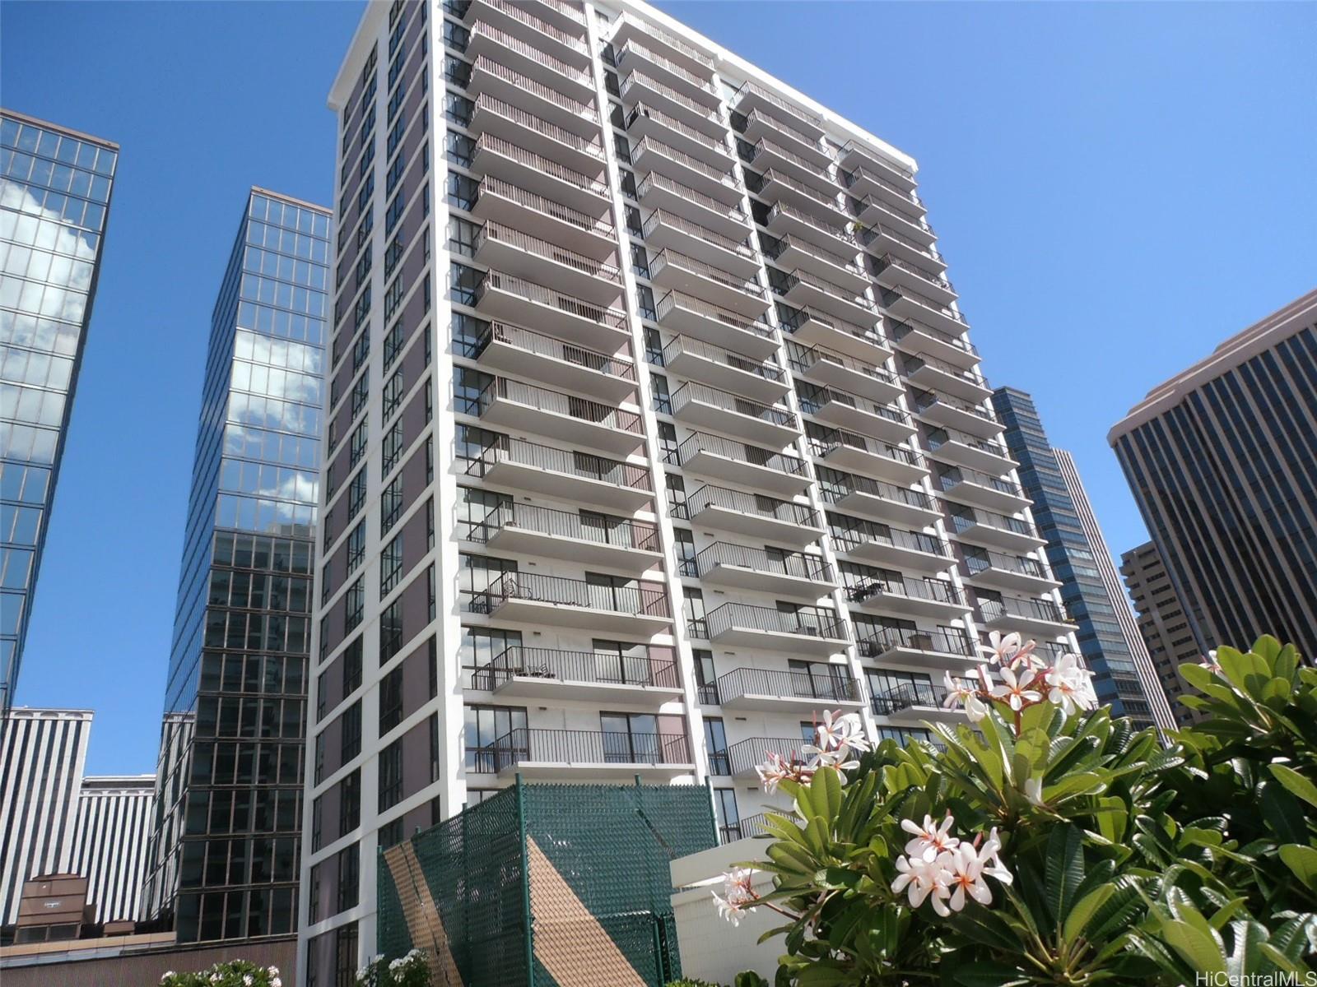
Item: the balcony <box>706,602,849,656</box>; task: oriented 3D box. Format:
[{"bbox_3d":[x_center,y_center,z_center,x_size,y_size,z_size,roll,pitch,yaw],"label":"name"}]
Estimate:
[{"bbox_3d":[5.266,5.840,38.894,6.940,1.185,1.434,12,-34,-34],"label":"balcony"}]

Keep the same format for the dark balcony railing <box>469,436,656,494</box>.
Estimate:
[{"bbox_3d":[-3.463,-0.738,36.271,6.918,1.086,1.430,12,-34,-34],"label":"dark balcony railing"}]

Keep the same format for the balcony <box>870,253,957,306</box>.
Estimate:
[{"bbox_3d":[17.818,-14.577,63.057,6.891,1.238,1.485,12,-34,-34],"label":"balcony"}]

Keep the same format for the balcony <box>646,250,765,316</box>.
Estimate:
[{"bbox_3d":[2.805,-10.913,48.137,6.884,1.238,1.485,12,-34,-34],"label":"balcony"}]

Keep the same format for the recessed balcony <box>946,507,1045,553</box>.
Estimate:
[{"bbox_3d":[20.164,2.200,53.740,6.872,1.185,1.434,12,-34,-34],"label":"recessed balcony"}]

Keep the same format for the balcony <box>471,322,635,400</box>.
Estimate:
[{"bbox_3d":[-4.160,-5.432,38.531,6.958,1.205,1.611,12,-34,-34],"label":"balcony"}]

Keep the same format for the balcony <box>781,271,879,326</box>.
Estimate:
[{"bbox_3d":[10.324,-11.362,53.938,6.829,1.191,1.408,12,-34,-34],"label":"balcony"}]

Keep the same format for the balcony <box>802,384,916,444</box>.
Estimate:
[{"bbox_3d":[11.451,-4.286,50.829,6.965,1.205,1.611,12,-34,-34],"label":"balcony"}]

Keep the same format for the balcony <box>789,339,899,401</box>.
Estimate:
[{"bbox_3d":[11.267,-6.754,52.547,6.978,1.192,1.467,12,-34,-34],"label":"balcony"}]

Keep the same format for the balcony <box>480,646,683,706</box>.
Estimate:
[{"bbox_3d":[-2.396,6.508,32.154,6.958,1.205,1.611,12,-34,-34],"label":"balcony"}]

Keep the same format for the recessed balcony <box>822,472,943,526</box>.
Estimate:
[{"bbox_3d":[12.062,0.437,47.612,6.829,1.191,1.408,12,-34,-34],"label":"recessed balcony"}]

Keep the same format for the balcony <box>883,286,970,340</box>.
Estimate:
[{"bbox_3d":[18.170,-12.172,61.772,6.891,1.238,1.485,12,-34,-34],"label":"balcony"}]

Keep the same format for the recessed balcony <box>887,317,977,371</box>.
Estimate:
[{"bbox_3d":[18.388,-9.679,60.175,7.018,1.205,1.611,12,-34,-34],"label":"recessed balcony"}]

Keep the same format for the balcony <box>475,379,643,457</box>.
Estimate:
[{"bbox_3d":[-3.711,-3.046,36.781,6.835,1.191,1.408,12,-34,-34],"label":"balcony"}]

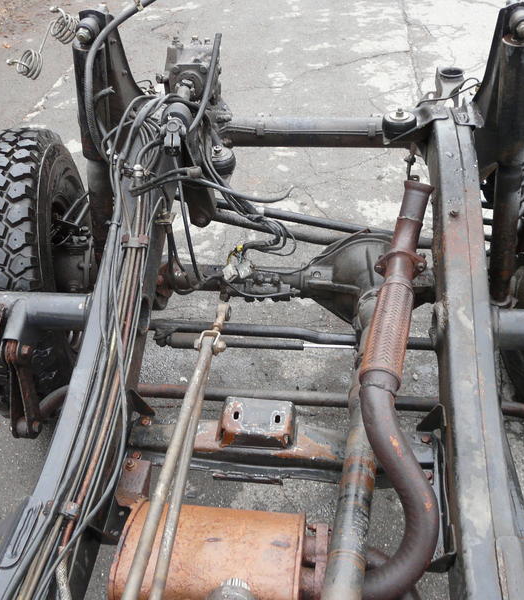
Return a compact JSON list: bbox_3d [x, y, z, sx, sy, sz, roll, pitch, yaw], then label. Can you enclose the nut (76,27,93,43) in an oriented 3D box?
[{"bbox_3d":[-0.362,-0.539,1.313,0.026,0.026,0.015,0,39,4],"label":"nut"}]

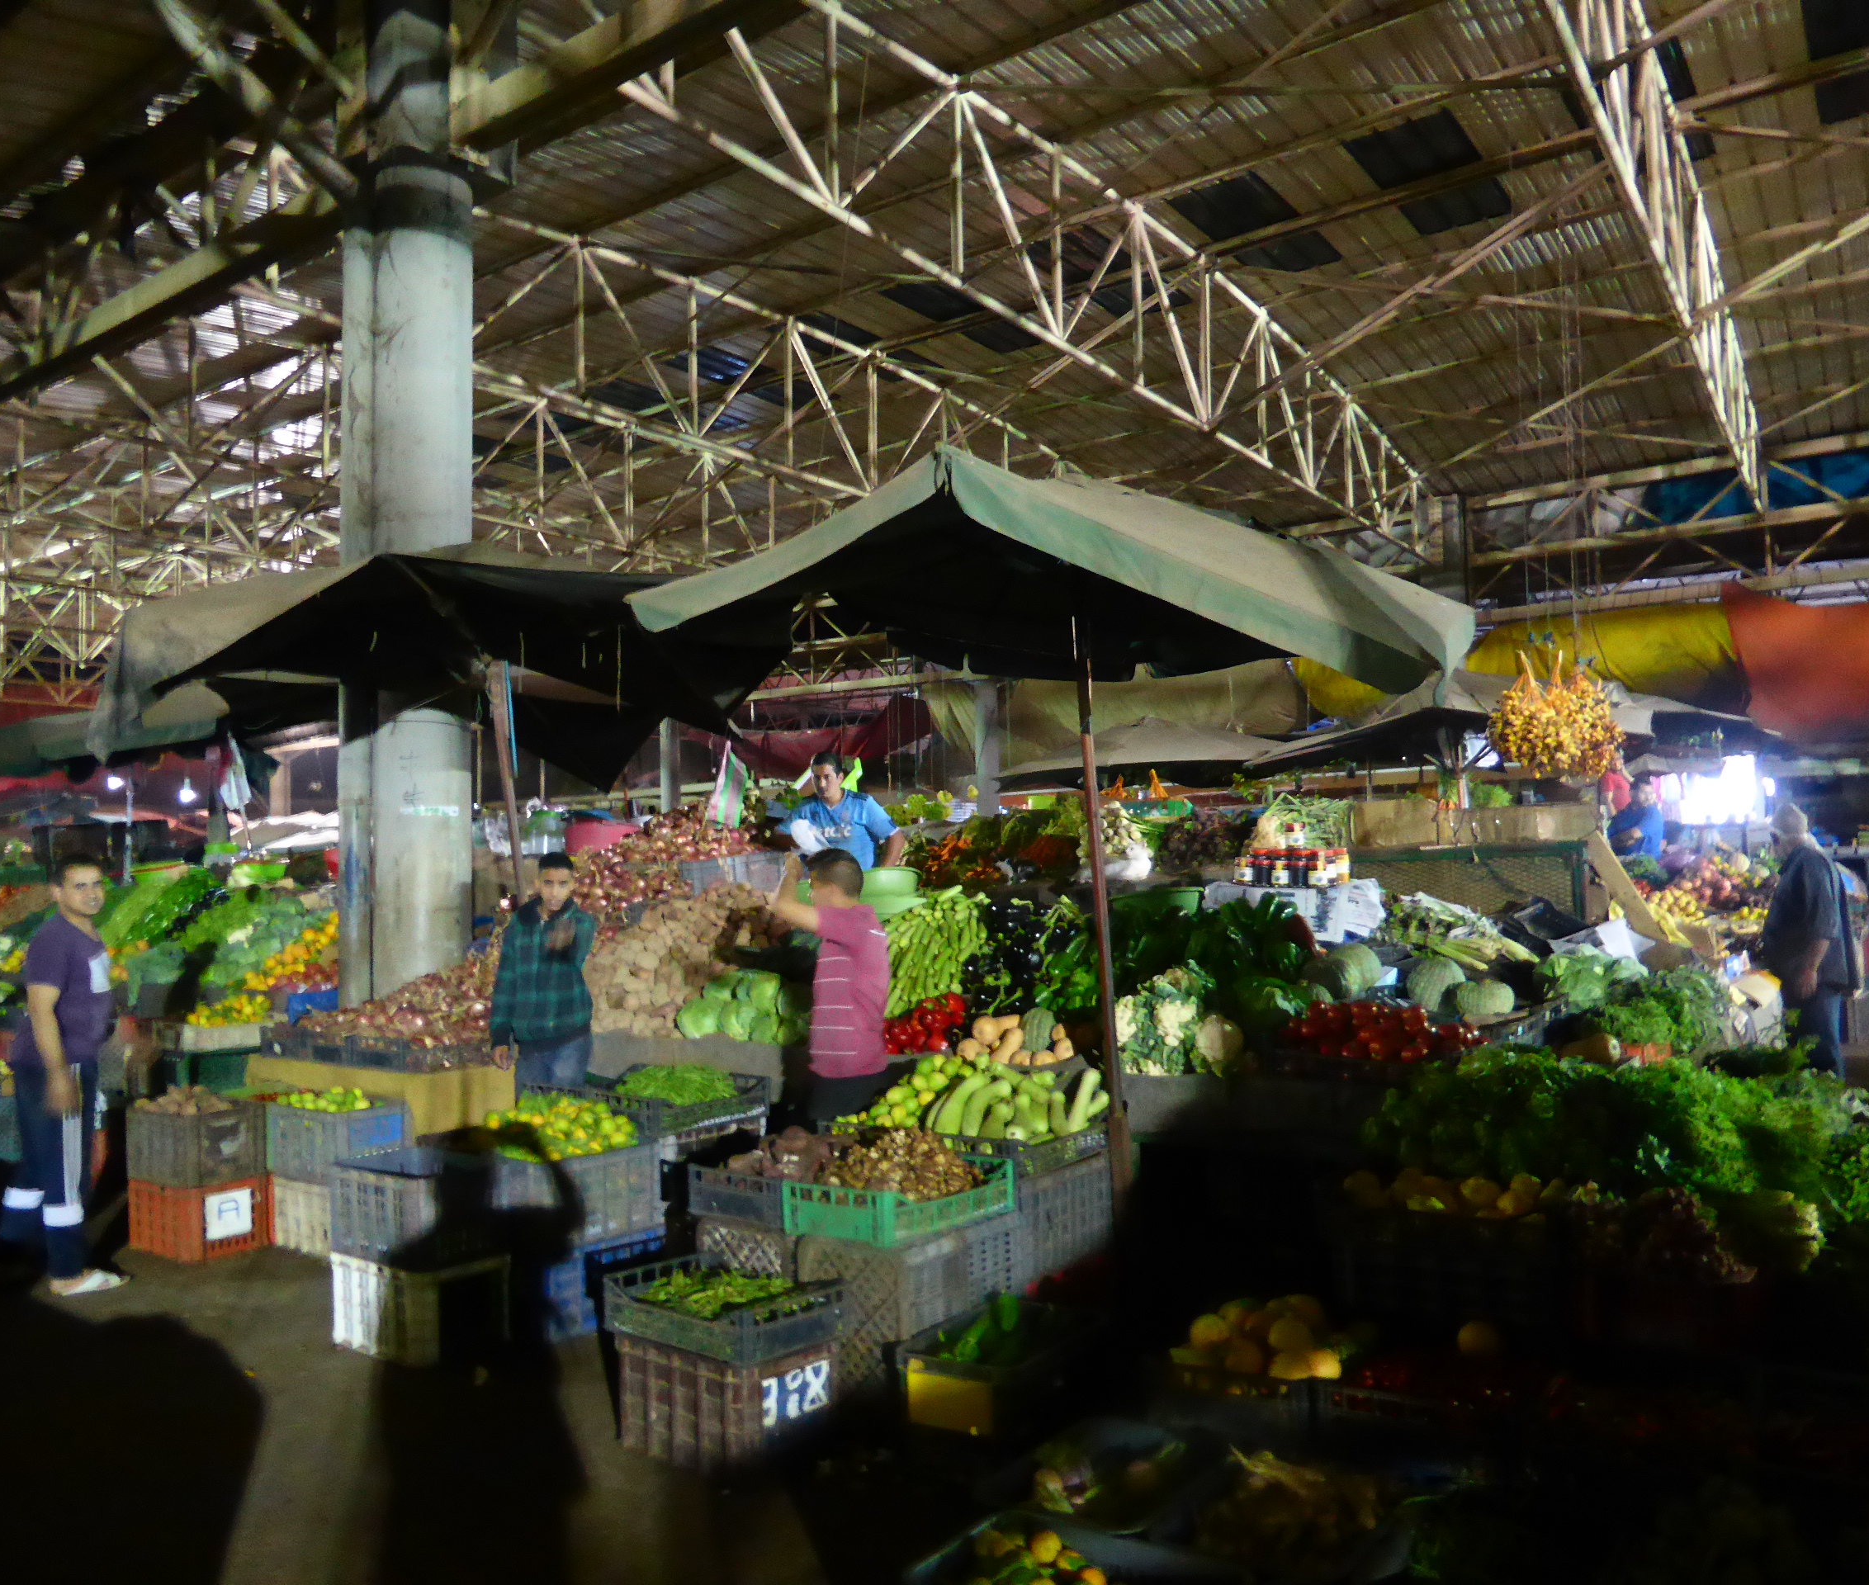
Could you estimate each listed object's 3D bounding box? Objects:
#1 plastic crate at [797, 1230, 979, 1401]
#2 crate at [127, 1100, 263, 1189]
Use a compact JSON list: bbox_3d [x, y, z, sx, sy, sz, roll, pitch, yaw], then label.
[{"bbox_3d":[-0.161,1.592,4.606,0.350,0.525,0.335,-3,-3,32],"label":"plastic crate"},{"bbox_3d":[-3.259,1.547,6.771,0.534,0.315,0.334,-3,-3,31],"label":"crate"}]

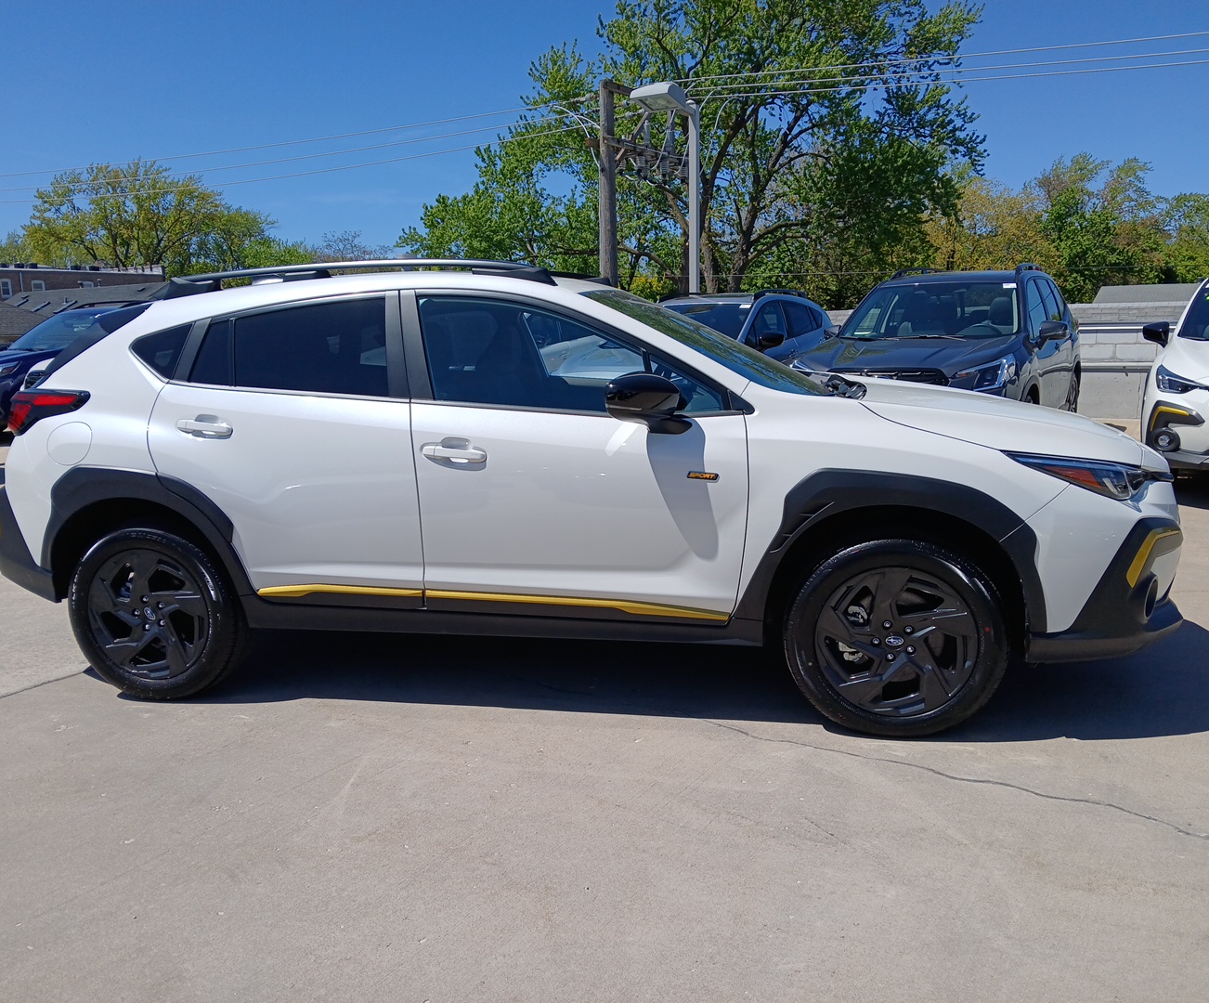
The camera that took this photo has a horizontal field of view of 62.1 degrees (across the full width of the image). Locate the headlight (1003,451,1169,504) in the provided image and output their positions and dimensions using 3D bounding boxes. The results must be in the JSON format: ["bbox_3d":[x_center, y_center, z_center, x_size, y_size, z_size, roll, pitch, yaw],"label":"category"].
[{"bbox_3d":[1.550,-0.104,3.263,0.540,0.175,0.340,1,11,11],"label":"headlight"}]

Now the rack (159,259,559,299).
[{"bbox_3d":[-0.922,-0.811,3.655,1.560,0.120,0.080,1,11,11],"label":"rack"}]

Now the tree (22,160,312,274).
[{"bbox_3d":[-29.153,-15.749,67.342,18.000,13.598,16.000,-6,12,-22],"label":"tree"}]

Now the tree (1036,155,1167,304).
[{"bbox_3d":[24.335,-12.008,50.138,7.000,10.171,6.500,4,13,25],"label":"tree"}]

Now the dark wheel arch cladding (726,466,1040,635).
[{"bbox_3d":[0.900,0.166,3.197,0.965,0.555,0.140,1,12,11],"label":"dark wheel arch cladding"}]

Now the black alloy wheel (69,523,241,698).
[{"bbox_3d":[-1.670,0.396,3.818,0.700,0.695,0.230,1,11,11],"label":"black alloy wheel"}]

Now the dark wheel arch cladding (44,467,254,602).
[{"bbox_3d":[-1.694,0.118,3.691,0.860,0.500,0.130,1,12,11],"label":"dark wheel arch cladding"}]

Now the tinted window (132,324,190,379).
[{"bbox_3d":[-1.625,-0.547,3.669,0.245,0.210,0.060,2,-10,19],"label":"tinted window"}]

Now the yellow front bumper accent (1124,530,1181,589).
[{"bbox_3d":[1.751,0.168,3.216,0.220,0.170,0.250,1,11,11],"label":"yellow front bumper accent"}]

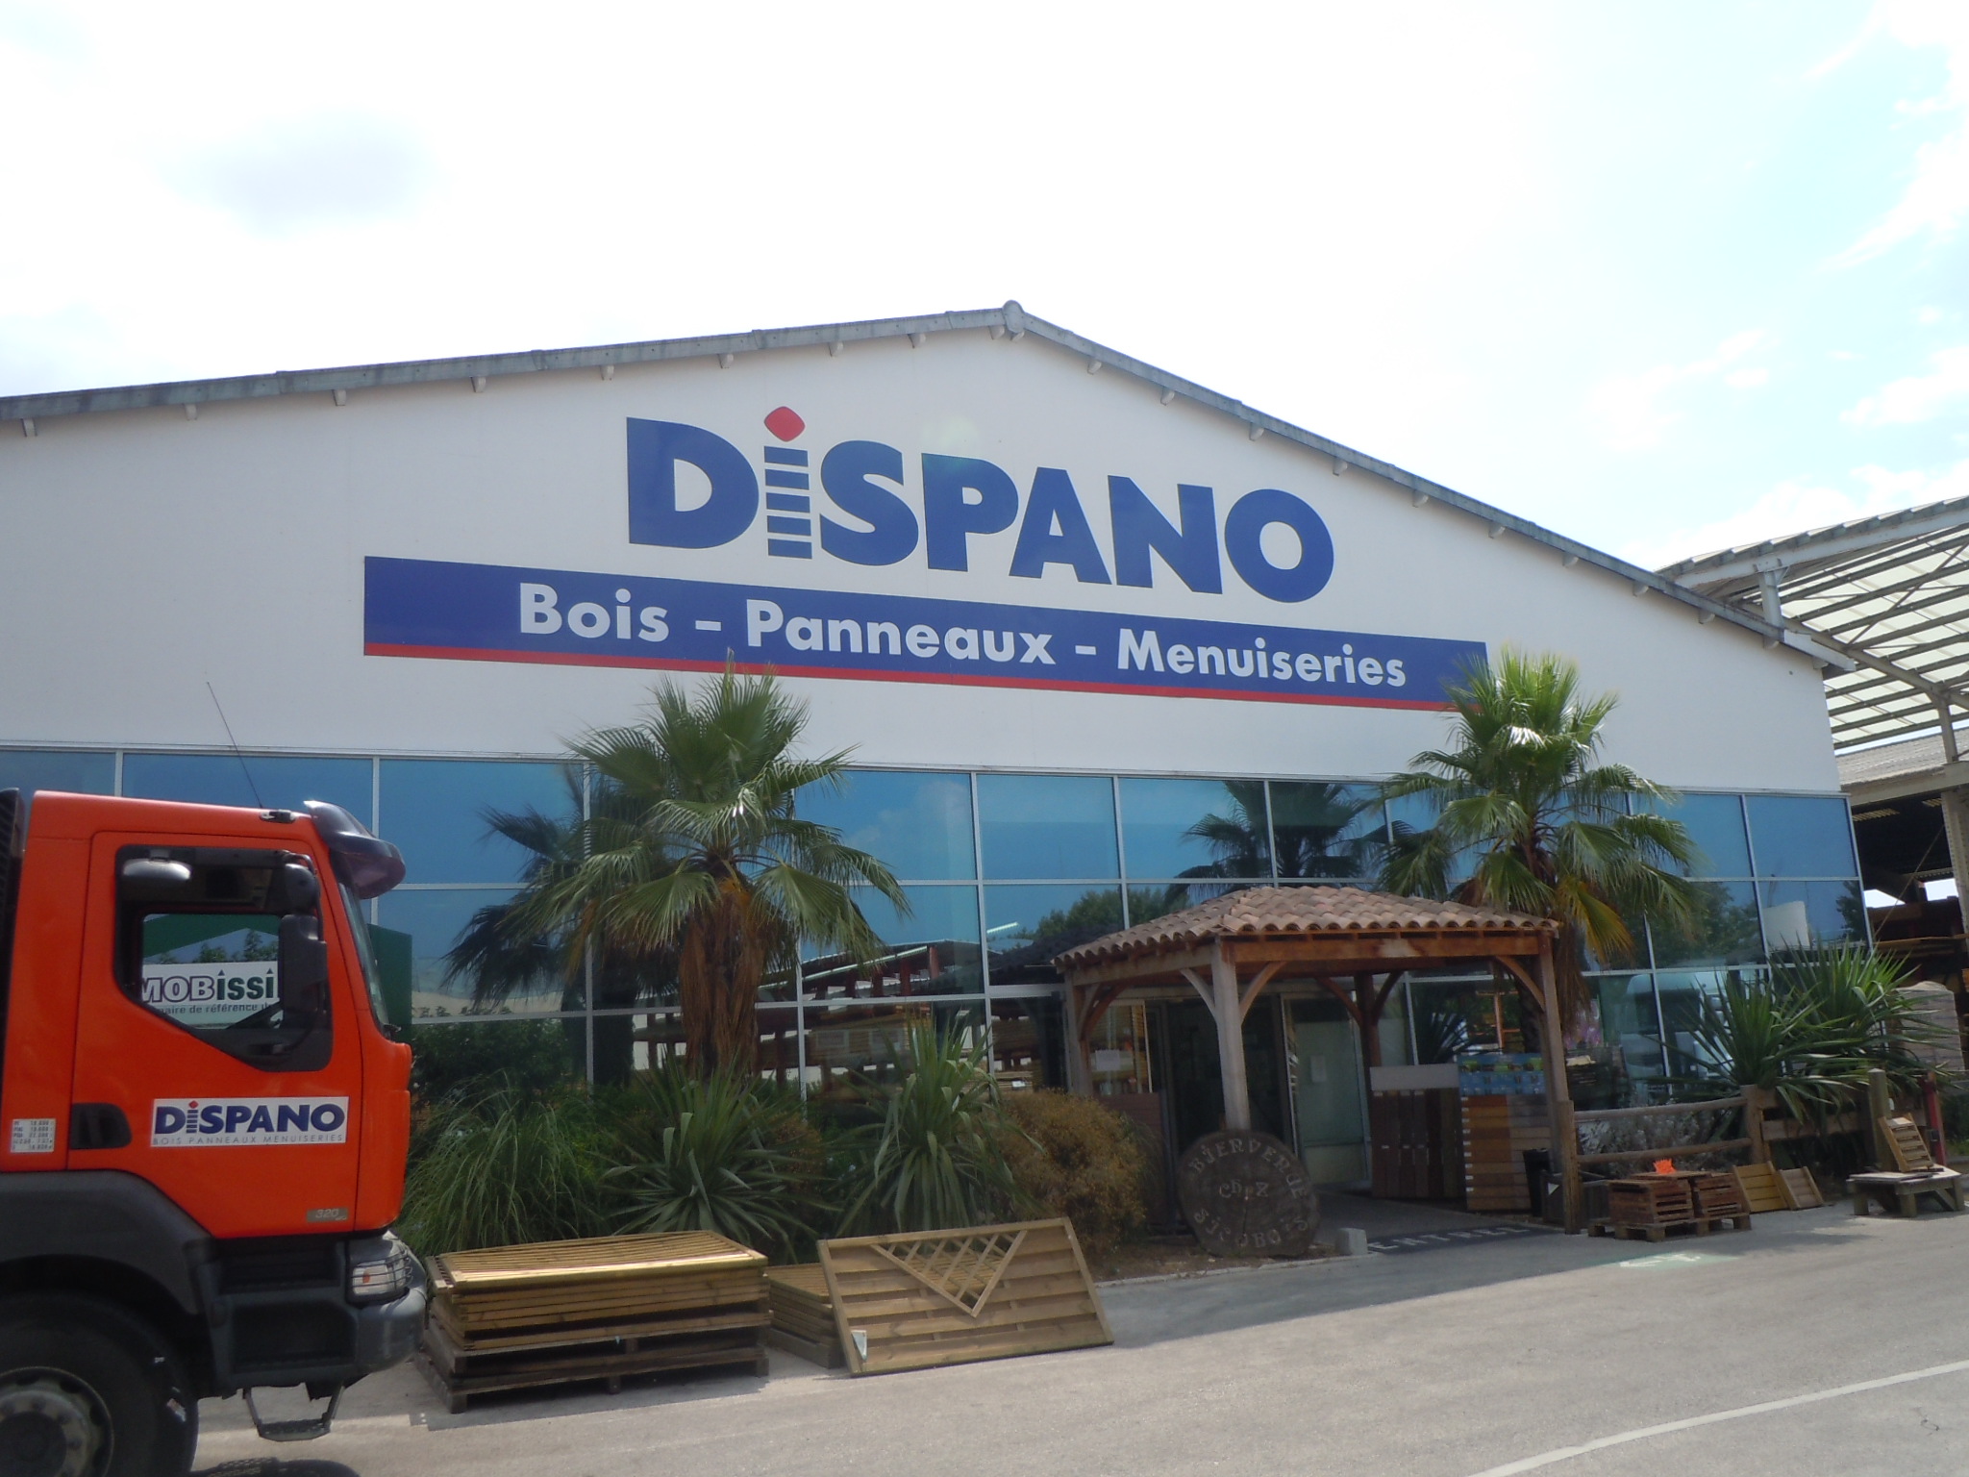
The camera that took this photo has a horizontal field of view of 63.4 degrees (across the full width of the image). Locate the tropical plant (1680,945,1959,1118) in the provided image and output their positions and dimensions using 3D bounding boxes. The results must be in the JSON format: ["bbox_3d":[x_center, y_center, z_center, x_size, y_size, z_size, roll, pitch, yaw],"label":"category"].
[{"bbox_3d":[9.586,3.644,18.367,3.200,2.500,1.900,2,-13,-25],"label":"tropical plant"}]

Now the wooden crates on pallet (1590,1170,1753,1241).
[{"bbox_3d":[6.292,4.306,14.696,1.180,0.495,0.790,2,-12,-25],"label":"wooden crates on pallet"}]

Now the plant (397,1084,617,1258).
[{"bbox_3d":[-3.682,3.594,12.238,1.600,1.800,1.500,2,-12,-25],"label":"plant"}]

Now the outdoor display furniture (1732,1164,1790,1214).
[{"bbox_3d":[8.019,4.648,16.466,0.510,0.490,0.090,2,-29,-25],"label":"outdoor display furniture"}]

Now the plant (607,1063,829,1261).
[{"bbox_3d":[-2.076,3.411,12.271,1.750,1.680,1.600,2,-13,-25],"label":"plant"}]

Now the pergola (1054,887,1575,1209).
[{"bbox_3d":[3.413,3.293,16.793,4.200,3.430,3.350,2,-12,-25],"label":"pergola"}]

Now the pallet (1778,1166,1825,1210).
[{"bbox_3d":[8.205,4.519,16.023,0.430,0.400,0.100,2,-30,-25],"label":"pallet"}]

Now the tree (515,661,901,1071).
[{"bbox_3d":[-2.236,1.813,13.199,3.100,4.900,3.000,2,-13,-25],"label":"tree"}]

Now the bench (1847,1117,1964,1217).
[{"bbox_3d":[9.023,4.217,15.740,0.920,0.900,0.620,2,-12,-25],"label":"bench"}]

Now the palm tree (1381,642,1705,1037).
[{"bbox_3d":[6.025,1.802,17.310,3.400,5.600,3.200,2,-13,-25],"label":"palm tree"}]

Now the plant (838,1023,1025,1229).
[{"bbox_3d":[-0.413,3.599,14.010,1.650,2.100,1.550,-3,-11,-1],"label":"plant"}]

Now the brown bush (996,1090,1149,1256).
[{"bbox_3d":[0.842,3.879,14.252,1.450,1.480,1.350,-3,-12,-1],"label":"brown bush"}]

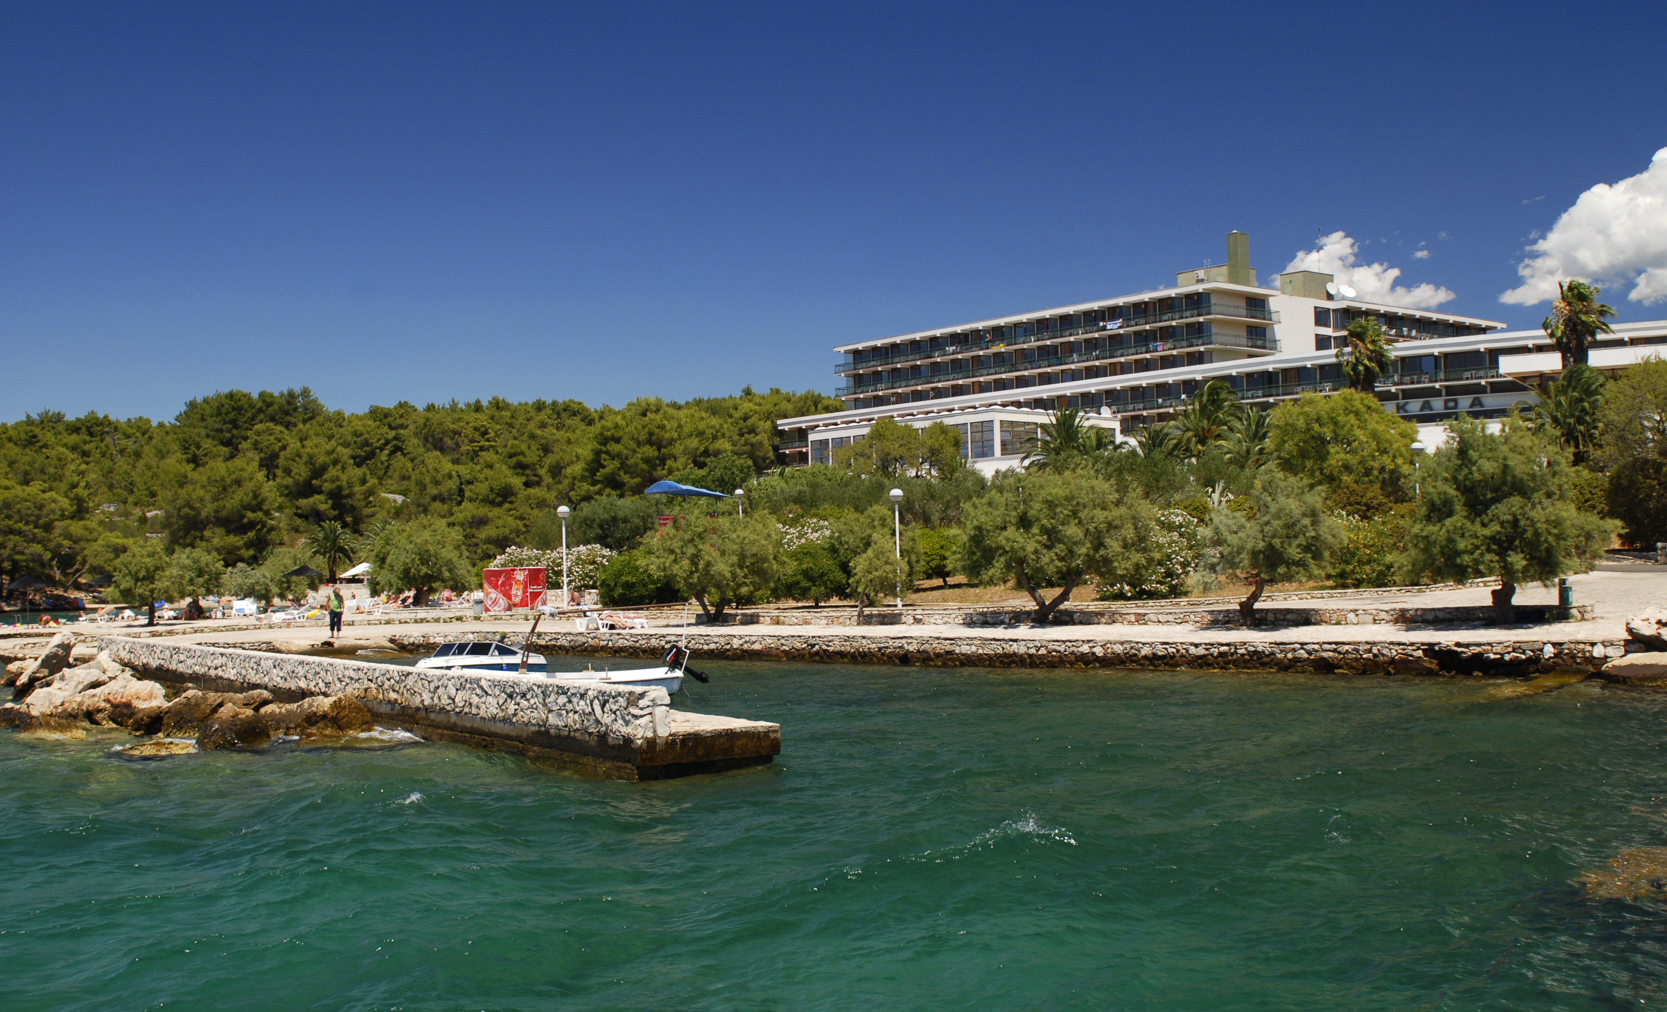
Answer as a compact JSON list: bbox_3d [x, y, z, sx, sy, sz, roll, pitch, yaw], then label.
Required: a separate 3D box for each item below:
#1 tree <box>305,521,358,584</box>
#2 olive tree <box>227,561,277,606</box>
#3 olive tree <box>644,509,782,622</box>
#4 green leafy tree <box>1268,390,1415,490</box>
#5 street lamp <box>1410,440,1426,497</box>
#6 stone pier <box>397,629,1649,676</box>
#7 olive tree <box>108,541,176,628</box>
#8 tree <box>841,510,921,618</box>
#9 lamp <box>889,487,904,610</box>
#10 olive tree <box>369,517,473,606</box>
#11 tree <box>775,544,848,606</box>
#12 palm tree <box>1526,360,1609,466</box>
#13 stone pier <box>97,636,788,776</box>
[{"bbox_3d":[-30.045,2.847,100.000,3.200,3.980,3.200,-1,-2,-17],"label":"tree"},{"bbox_3d":[-28.573,3.934,82.000,2.500,2.400,2.400,-1,-2,0],"label":"olive tree"},{"bbox_3d":[-4.497,2.202,62.300,5.100,4.300,4.700,-1,-2,0],"label":"olive tree"},{"bbox_3d":[26.174,-3.086,86.000,7.500,5.900,7.000,-1,-2,0],"label":"green leafy tree"},{"bbox_3d":[21.029,-0.295,60.000,0.470,4.000,0.470,-2,-2,19],"label":"street lamp"},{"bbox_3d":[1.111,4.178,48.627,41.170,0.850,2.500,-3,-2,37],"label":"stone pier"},{"bbox_3d":[-29.132,3.261,70.500,2.860,3.550,2.750,-1,-2,-22],"label":"olive tree"},{"bbox_3d":[1.604,2.042,56.300,2.640,3.780,2.460,-2,-2,2],"label":"tree"},{"bbox_3d":[2.191,1.441,56.500,0.470,4.060,0.470,-2,-2,2],"label":"lamp"},{"bbox_3d":[-18.955,2.536,76.500,4.720,4.120,4.480,-1,-2,-14],"label":"olive tree"},{"bbox_3d":[-0.840,2.721,65.200,2.800,2.500,2.700,-1,-2,0],"label":"tree"},{"bbox_3d":[42.580,-5.221,97.000,4.800,6.200,4.800,-1,-2,0],"label":"palm tree"},{"bbox_3d":[-10.408,3.830,35.800,2.600,1.400,27.000,0,-2,-39],"label":"stone pier"}]

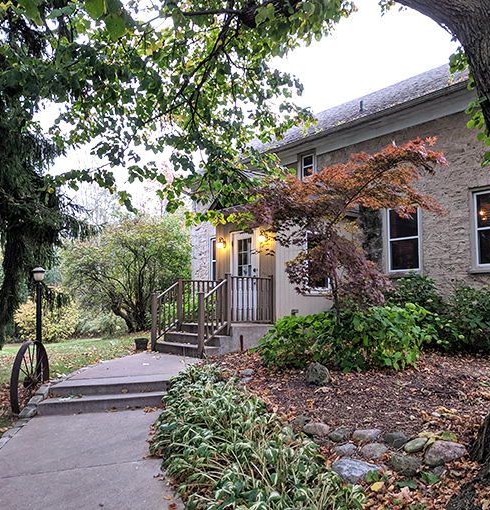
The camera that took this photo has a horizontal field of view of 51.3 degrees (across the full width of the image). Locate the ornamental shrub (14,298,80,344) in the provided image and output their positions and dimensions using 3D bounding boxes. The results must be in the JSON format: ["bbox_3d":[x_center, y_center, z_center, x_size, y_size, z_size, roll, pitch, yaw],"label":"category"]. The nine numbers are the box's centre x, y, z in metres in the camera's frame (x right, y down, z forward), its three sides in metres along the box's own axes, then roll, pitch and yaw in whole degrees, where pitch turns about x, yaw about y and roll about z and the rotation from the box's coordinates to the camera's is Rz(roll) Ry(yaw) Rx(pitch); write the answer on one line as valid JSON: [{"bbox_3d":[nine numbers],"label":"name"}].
[{"bbox_3d":[-6.528,2.108,16.880,2.200,1.500,2.000,0,-5,0],"label":"ornamental shrub"}]

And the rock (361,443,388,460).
[{"bbox_3d":[1.121,1.701,4.420,0.220,0.120,0.170,0,-5,0],"label":"rock"}]

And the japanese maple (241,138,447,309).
[{"bbox_3d":[1.695,-0.120,8.700,3.400,3.720,2.700,0,-5,0],"label":"japanese maple"}]

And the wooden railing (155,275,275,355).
[{"bbox_3d":[-0.651,1.195,10.396,1.800,1.500,1.770,4,-7,-39],"label":"wooden railing"}]

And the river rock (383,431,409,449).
[{"bbox_3d":[1.379,1.680,4.650,0.240,0.130,0.180,0,-5,0],"label":"river rock"}]

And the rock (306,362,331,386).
[{"bbox_3d":[0.979,1.591,6.800,0.330,0.280,0.270,0,-5,0],"label":"rock"}]

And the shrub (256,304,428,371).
[{"bbox_3d":[1.646,1.274,8.366,2.750,1.000,1.750,0,-5,0],"label":"shrub"}]

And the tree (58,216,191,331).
[{"bbox_3d":[-3.985,0.629,17.321,4.300,4.000,4.000,0,-5,0],"label":"tree"}]

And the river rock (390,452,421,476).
[{"bbox_3d":[1.320,1.723,4.200,0.260,0.150,0.200,0,-5,0],"label":"river rock"}]

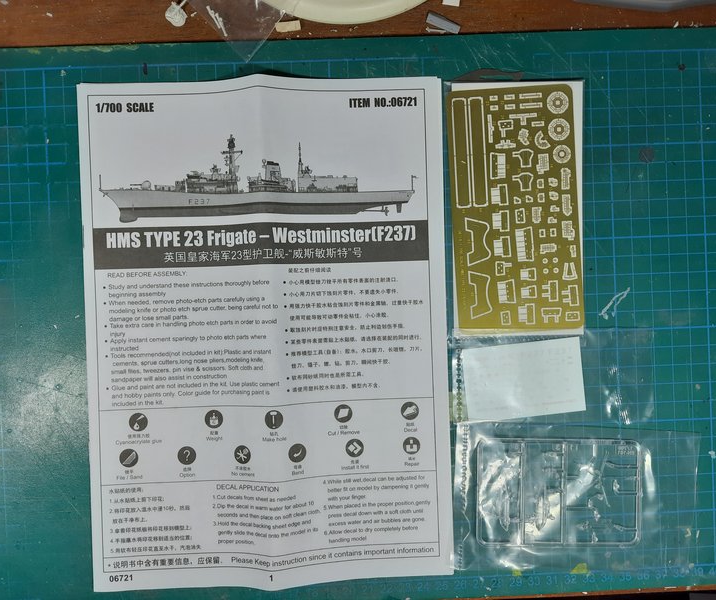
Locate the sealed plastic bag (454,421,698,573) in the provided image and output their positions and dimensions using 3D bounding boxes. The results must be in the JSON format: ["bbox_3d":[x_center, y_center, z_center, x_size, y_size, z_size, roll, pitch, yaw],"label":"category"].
[{"bbox_3d":[0.117,0.107,0.296,0.133,0.009,0.077,3,90,-1],"label":"sealed plastic bag"}]

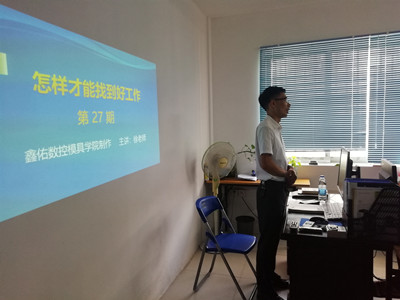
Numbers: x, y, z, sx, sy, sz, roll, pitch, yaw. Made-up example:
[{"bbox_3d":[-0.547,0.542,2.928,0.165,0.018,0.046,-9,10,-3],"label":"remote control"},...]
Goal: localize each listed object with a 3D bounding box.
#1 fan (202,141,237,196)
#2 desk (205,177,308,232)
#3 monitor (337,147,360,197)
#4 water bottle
[{"bbox_3d":[0.199,0.519,3.337,0.410,1.200,0.380,-5,7,-27],"label":"fan"},{"bbox_3d":[0.672,0.710,3.536,1.170,0.750,0.370,0,6,17],"label":"desk"},{"bbox_3d":[1.234,0.218,2.419,0.180,0.420,0.460,0,6,17],"label":"monitor"},{"bbox_3d":[1.039,0.314,2.523,0.065,0.215,0.065,0,6,17],"label":"water bottle"}]

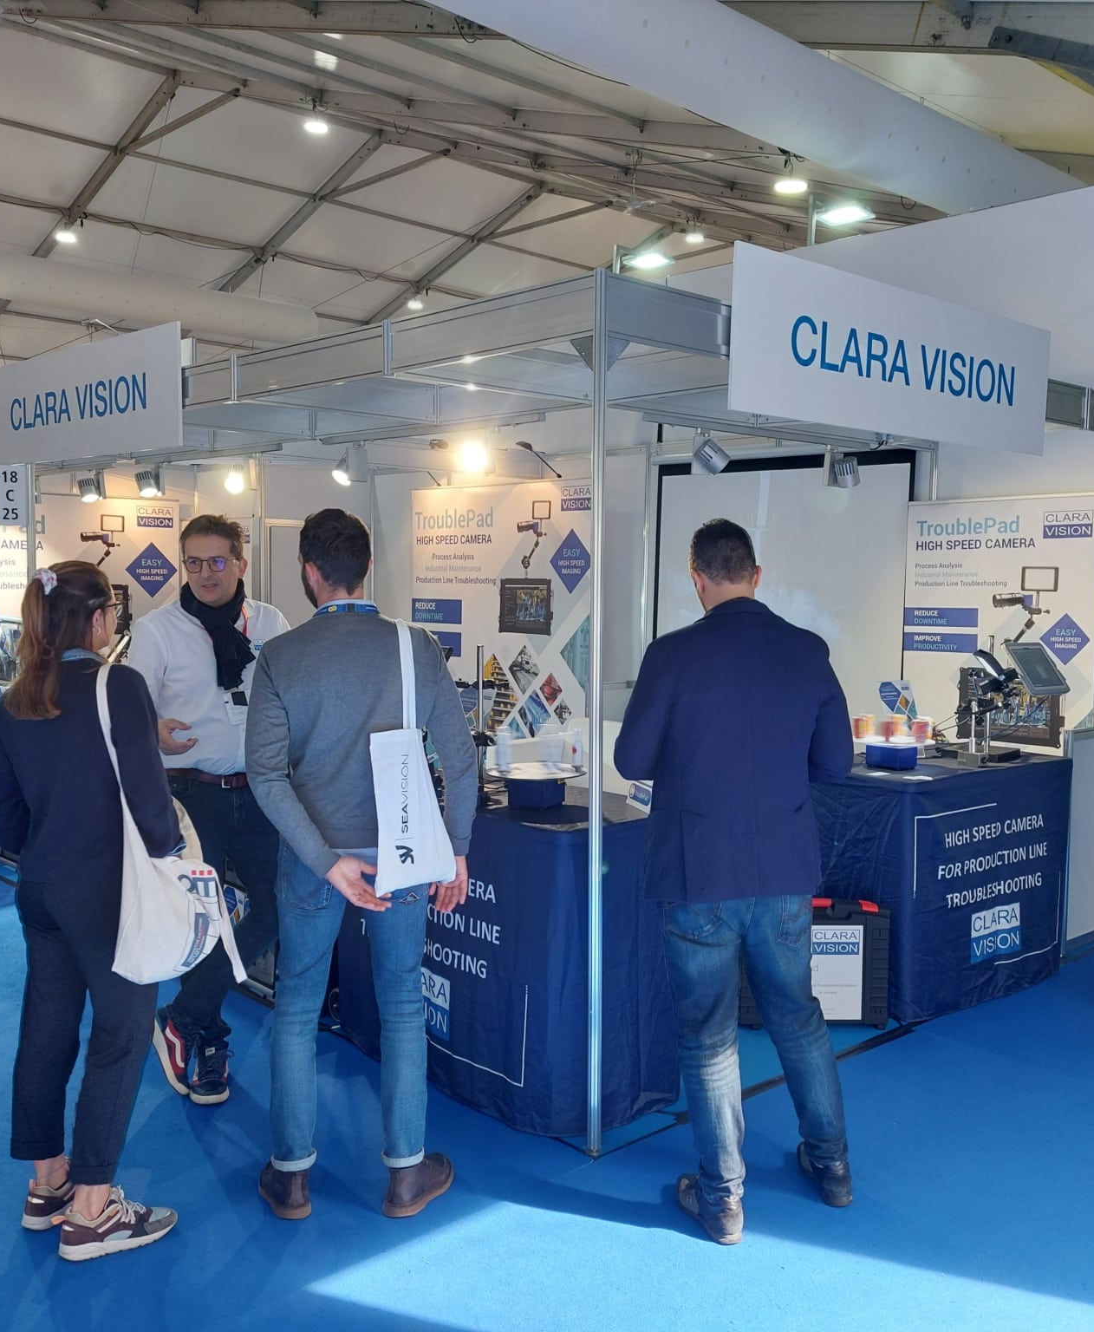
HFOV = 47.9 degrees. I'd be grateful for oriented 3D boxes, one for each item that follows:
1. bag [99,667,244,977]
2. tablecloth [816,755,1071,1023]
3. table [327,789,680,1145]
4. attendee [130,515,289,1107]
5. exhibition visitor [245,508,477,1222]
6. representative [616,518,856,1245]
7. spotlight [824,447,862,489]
[{"bbox_3d":[-0.912,0.380,3.030,0.350,0.770,0.130,-3,5,-38],"label":"bag"},{"bbox_3d":[1.590,0.847,5.182,1.280,0.891,0.650,-3,6,-42],"label":"tablecloth"},{"bbox_3d":[-0.151,0.895,4.239,0.520,0.920,1.200,-3,6,-45],"label":"table"},{"bbox_3d":[-1.060,0.443,3.893,0.550,1.812,0.420,0,4,-9],"label":"attendee"},{"bbox_3d":[-0.484,0.501,3.210,0.600,1.812,0.420,1,4,-3],"label":"exhibition visitor"},{"bbox_3d":[0.505,0.523,3.231,0.600,1.792,0.460,0,4,-9],"label":"representative"},{"bbox_3d":[1.386,-0.932,5.782,0.140,0.185,0.130,-3,6,-44],"label":"spotlight"}]

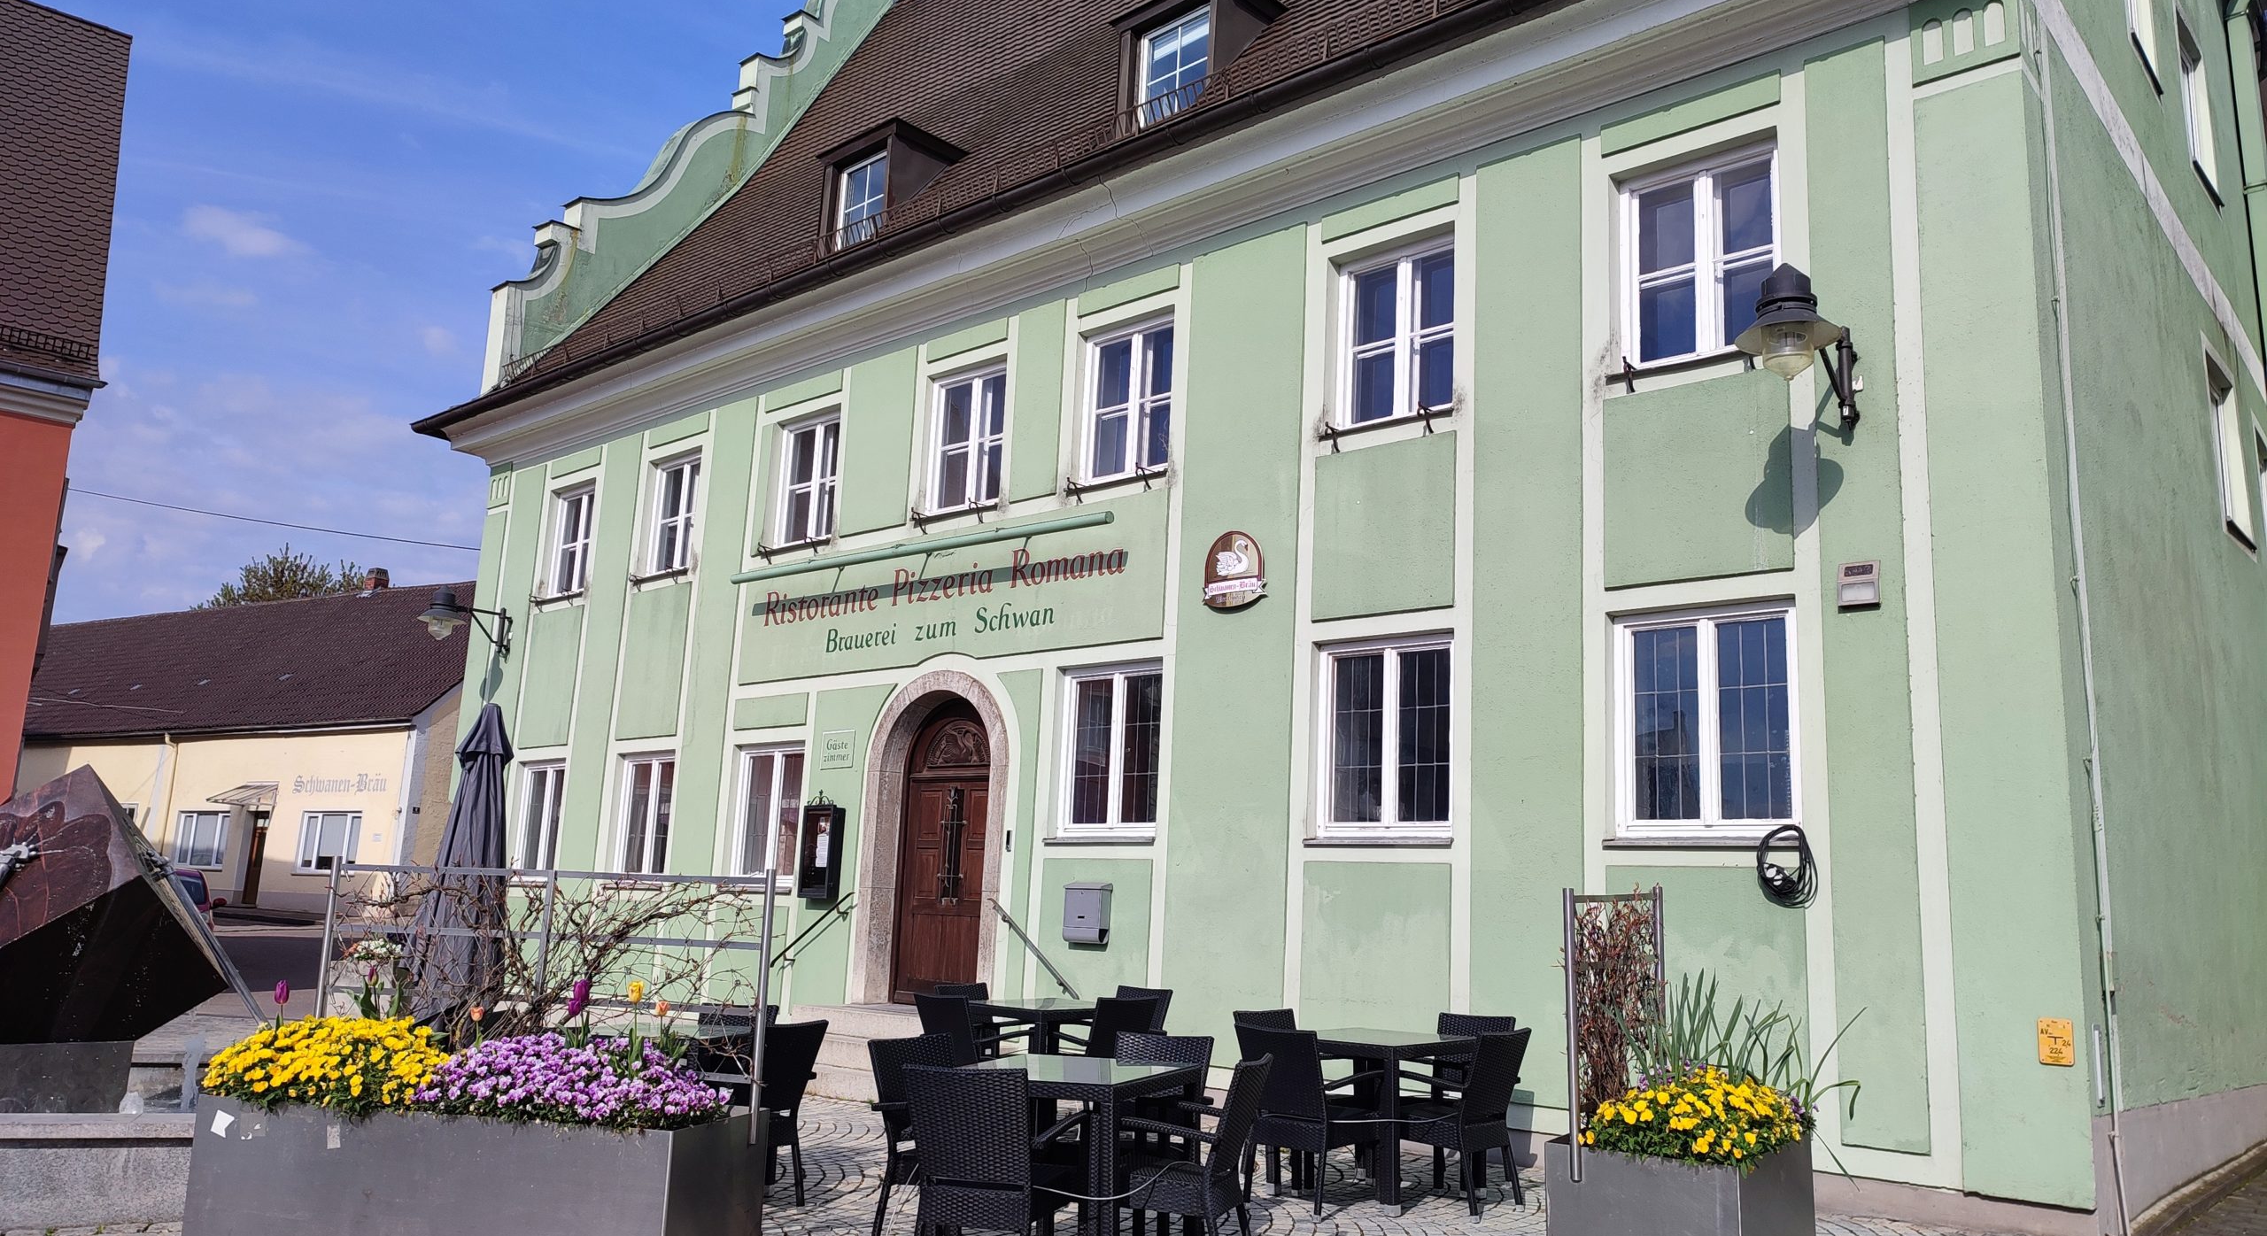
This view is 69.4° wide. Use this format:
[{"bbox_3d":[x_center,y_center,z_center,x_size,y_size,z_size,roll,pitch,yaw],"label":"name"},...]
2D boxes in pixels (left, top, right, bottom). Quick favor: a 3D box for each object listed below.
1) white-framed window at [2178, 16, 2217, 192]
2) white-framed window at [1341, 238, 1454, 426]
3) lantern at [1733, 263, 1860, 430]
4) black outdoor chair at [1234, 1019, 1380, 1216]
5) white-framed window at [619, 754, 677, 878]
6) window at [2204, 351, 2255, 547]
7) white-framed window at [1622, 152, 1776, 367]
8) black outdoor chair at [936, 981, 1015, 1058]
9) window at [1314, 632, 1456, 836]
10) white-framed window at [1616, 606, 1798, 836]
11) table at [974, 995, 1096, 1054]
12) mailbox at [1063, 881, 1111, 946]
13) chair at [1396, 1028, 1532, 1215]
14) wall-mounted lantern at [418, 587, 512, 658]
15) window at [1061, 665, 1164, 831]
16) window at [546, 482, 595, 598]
[{"bbox_3d":[7.967,-3.845,12.402,0.160,1.160,1.080,-7,-15,41],"label":"white-framed window"},{"bbox_3d":[1.720,-1.780,10.497,0.922,1.102,0.150,-7,-15,42],"label":"white-framed window"},{"bbox_3d":[3.422,-1.385,8.251,0.530,0.640,1.125,-7,-15,42],"label":"lantern"},{"bbox_3d":[0.834,2.325,7.654,0.570,0.830,0.560,9,-13,-41],"label":"black outdoor chair"},{"bbox_3d":[-4.660,1.929,15.804,1.030,1.220,0.100,-7,-15,42],"label":"white-framed window"},{"bbox_3d":[7.972,-1.211,12.044,0.160,1.160,1.100,-7,-15,41],"label":"window"},{"bbox_3d":[3.231,-2.013,9.277,0.960,1.140,0.100,-7,-15,42],"label":"white-framed window"},{"bbox_3d":[-0.922,2.741,10.263,0.560,0.845,0.560,-7,-15,39],"label":"black outdoor chair"},{"bbox_3d":[1.572,0.750,10.030,1.018,1.182,0.150,-7,-15,42],"label":"window"},{"bbox_3d":[3.148,0.590,8.996,1.030,1.210,0.120,-7,-15,42],"label":"white-framed window"},{"bbox_3d":[-0.596,2.753,9.993,0.800,0.750,0.800,-7,-15,39],"label":"table"},{"bbox_3d":[-0.297,2.042,11.283,0.381,0.415,0.130,-7,-15,42],"label":"mailbox"},{"bbox_3d":[1.530,2.350,7.693,0.570,0.840,0.570,-8,-13,42],"label":"chair"},{"bbox_3d":[-7.293,0.030,17.878,0.500,0.680,1.040,-7,-15,42],"label":"wall-mounted lantern"},{"bbox_3d":[-0.126,0.959,11.708,1.040,1.225,0.100,-7,-15,42],"label":"window"},{"bbox_3d":[-6.005,-0.818,17.808,0.940,1.140,0.100,-7,-15,42],"label":"window"}]

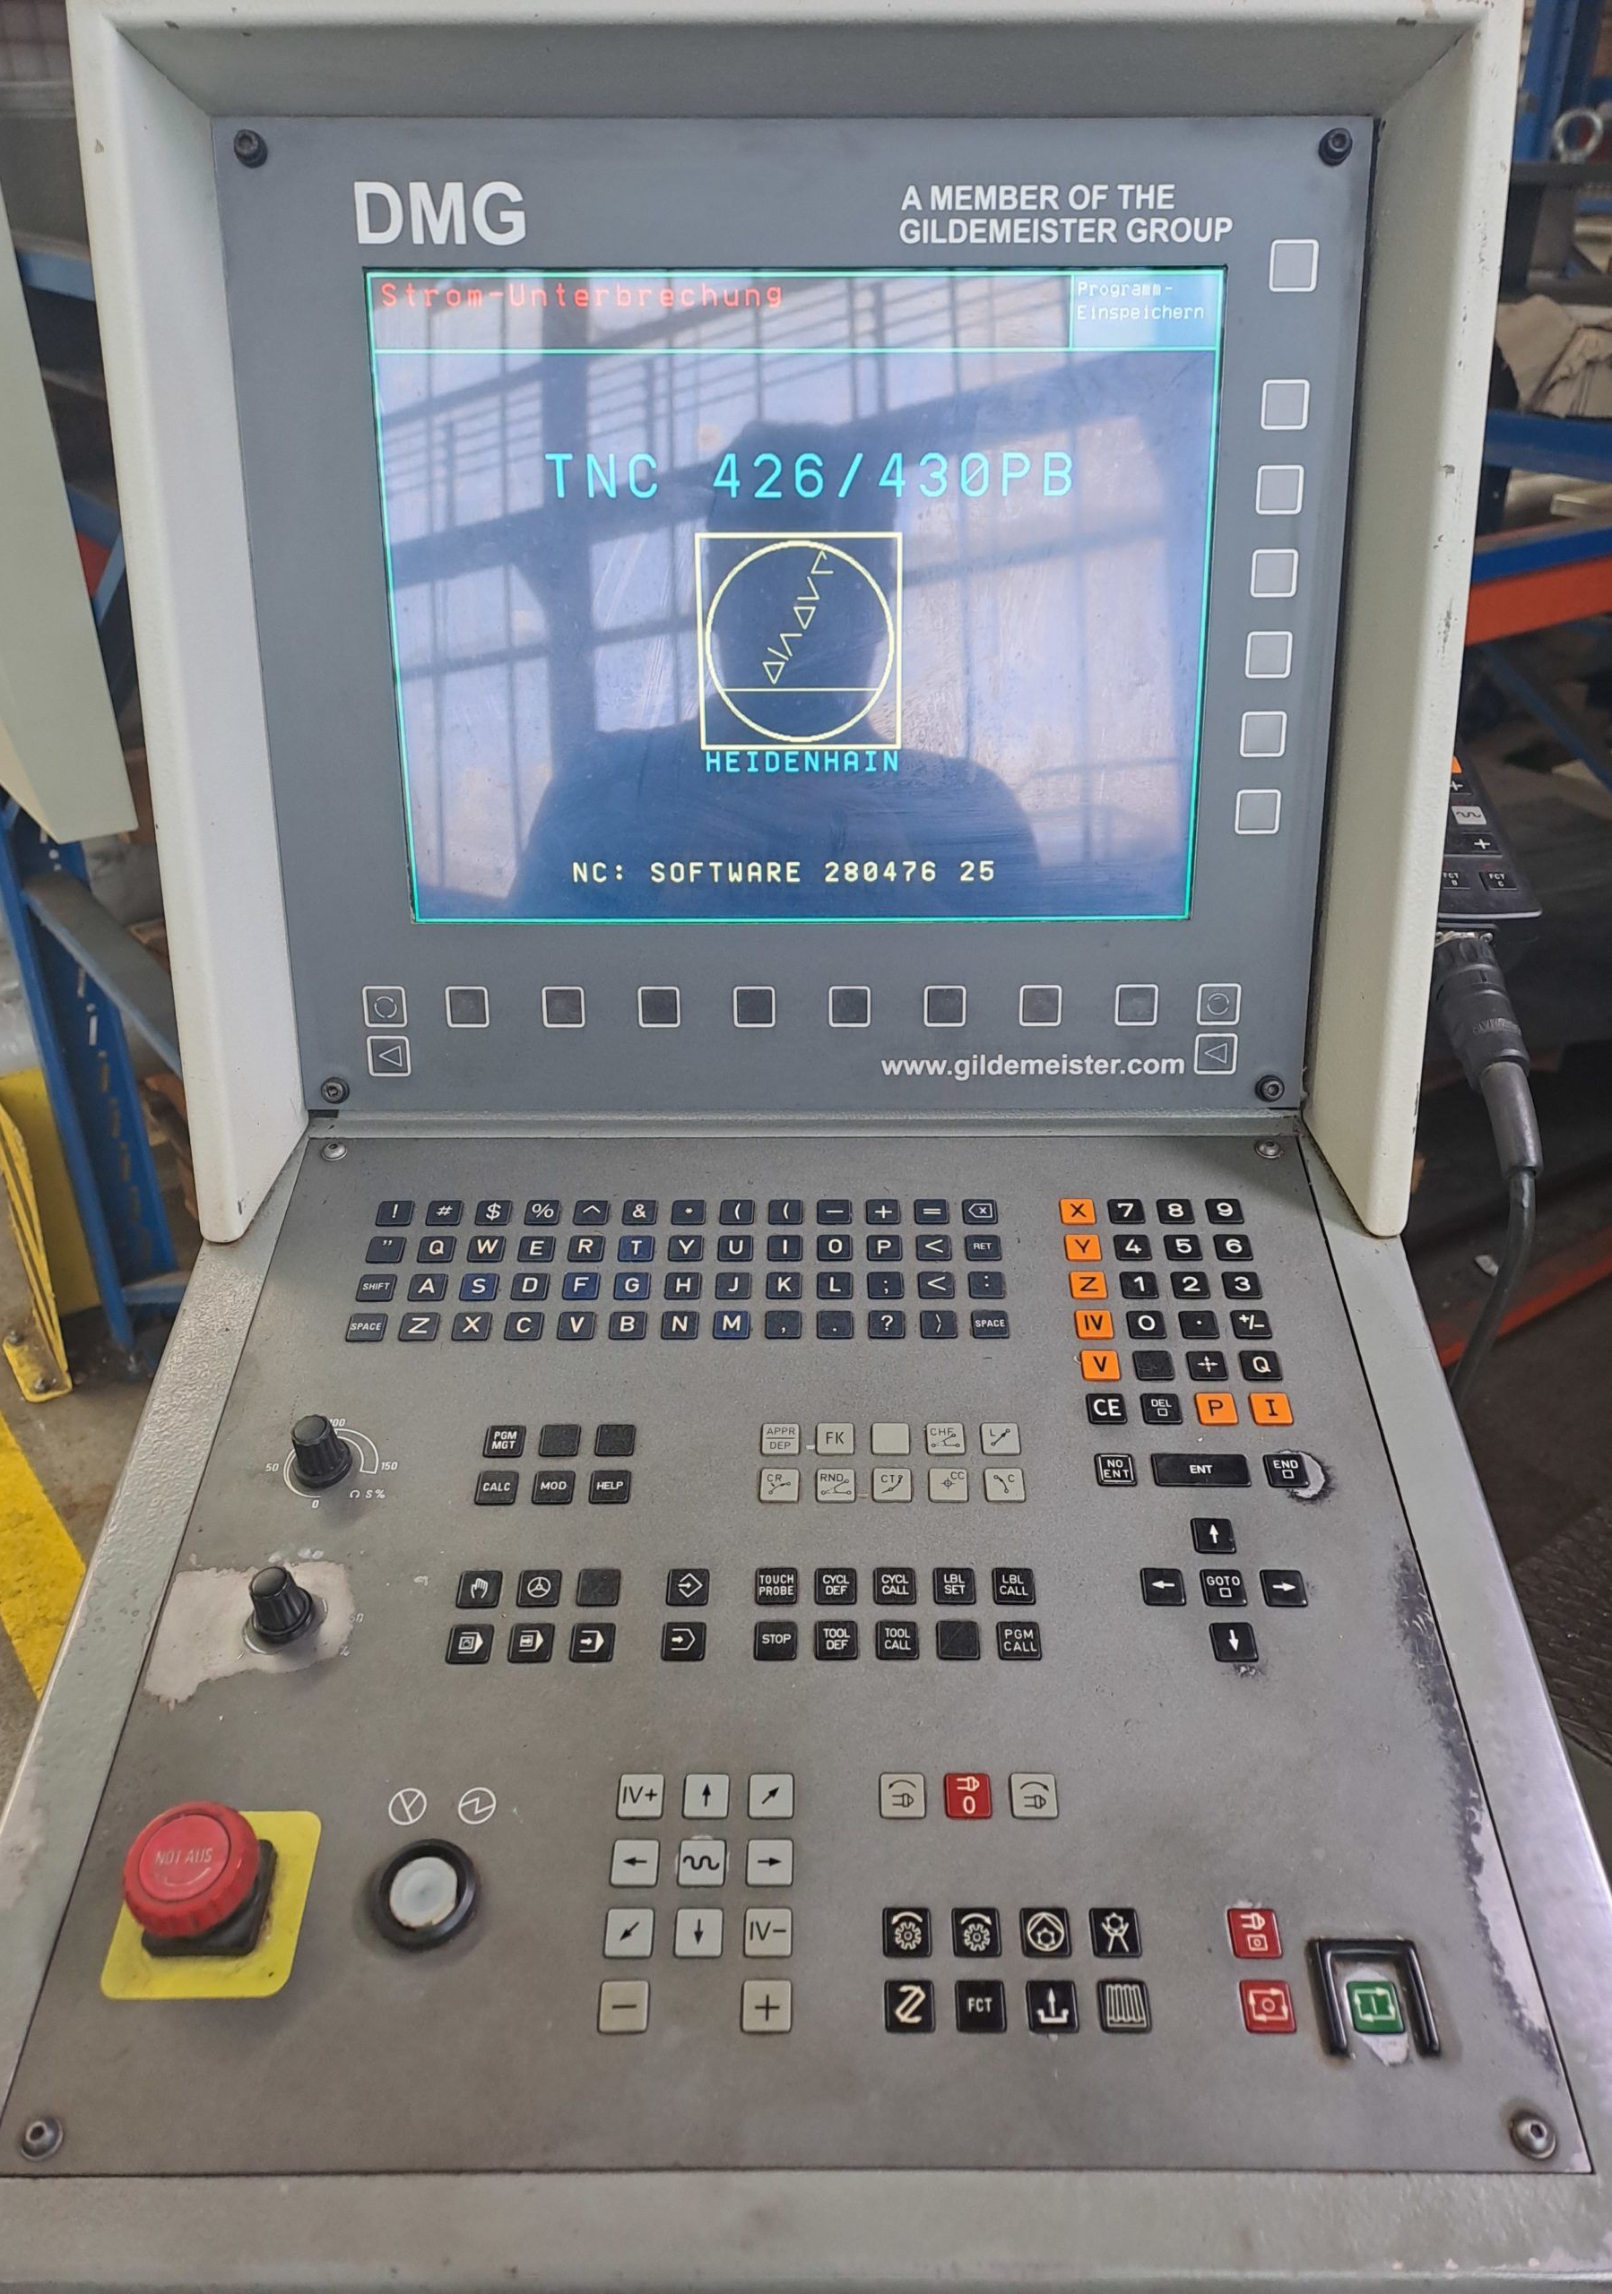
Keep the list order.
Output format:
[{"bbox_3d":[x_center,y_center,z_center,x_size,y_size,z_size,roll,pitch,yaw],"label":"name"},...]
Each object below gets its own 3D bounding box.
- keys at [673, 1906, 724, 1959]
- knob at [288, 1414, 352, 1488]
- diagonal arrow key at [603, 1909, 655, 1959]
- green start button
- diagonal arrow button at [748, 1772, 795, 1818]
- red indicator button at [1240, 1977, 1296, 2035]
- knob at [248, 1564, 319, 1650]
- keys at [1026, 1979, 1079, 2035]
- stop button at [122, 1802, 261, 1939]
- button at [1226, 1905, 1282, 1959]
[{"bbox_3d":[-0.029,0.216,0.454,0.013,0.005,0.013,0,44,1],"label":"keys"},{"bbox_3d":[-0.165,0.102,0.561,0.020,0.019,0.020,0,44,1],"label":"knob"},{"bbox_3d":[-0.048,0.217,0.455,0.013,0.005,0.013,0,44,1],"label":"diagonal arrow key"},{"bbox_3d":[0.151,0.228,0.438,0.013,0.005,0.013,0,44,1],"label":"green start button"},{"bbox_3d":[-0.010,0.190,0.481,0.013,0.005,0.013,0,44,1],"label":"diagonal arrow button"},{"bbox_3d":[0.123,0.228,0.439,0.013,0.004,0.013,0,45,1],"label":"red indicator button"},{"bbox_3d":[-0.166,0.142,0.518,0.020,0.020,0.020,0,45,1],"label":"knob"},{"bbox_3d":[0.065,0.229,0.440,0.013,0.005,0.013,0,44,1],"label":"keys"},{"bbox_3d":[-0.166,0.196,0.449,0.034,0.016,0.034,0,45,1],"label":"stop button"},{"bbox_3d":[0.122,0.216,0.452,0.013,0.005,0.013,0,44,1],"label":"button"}]

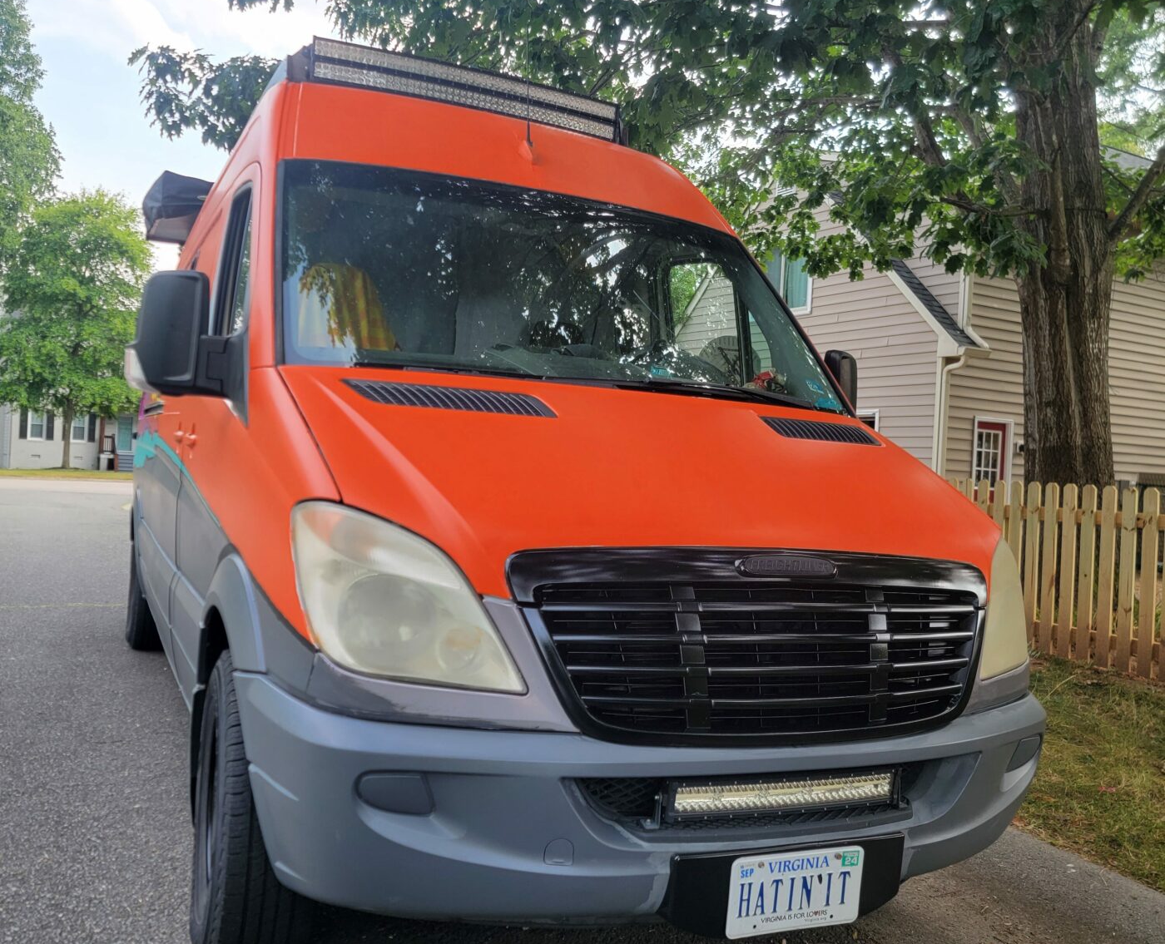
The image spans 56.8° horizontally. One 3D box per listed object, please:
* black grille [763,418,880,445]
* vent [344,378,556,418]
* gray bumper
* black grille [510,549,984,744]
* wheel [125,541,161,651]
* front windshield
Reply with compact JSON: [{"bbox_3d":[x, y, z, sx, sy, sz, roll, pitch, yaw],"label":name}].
[{"bbox_3d":[0.656,-0.106,2.892,0.478,0.040,0.160,3,22,-38],"label":"black grille"},{"bbox_3d":[-0.302,-0.169,2.450,0.478,0.040,0.160,4,21,-11],"label":"vent"},{"bbox_3d":[0.294,0.666,2.303,1.940,0.410,0.600,4,0,-25],"label":"gray bumper"},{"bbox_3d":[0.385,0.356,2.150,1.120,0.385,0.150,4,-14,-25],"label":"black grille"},{"bbox_3d":[-2.620,0.708,6.548,0.250,0.750,0.750,4,0,-25],"label":"wheel"},{"bbox_3d":[-0.027,-0.548,3.171,1.720,1.000,0.150,4,-45,-25],"label":"front windshield"}]

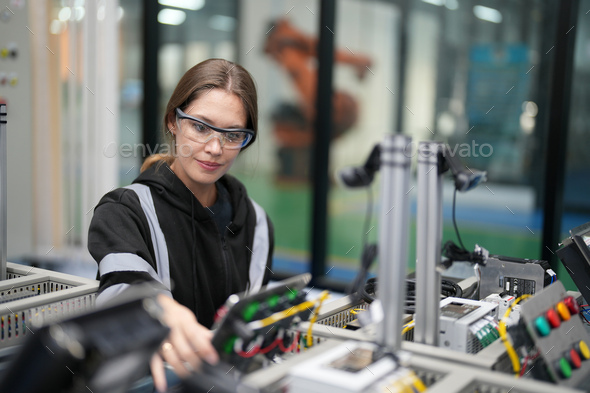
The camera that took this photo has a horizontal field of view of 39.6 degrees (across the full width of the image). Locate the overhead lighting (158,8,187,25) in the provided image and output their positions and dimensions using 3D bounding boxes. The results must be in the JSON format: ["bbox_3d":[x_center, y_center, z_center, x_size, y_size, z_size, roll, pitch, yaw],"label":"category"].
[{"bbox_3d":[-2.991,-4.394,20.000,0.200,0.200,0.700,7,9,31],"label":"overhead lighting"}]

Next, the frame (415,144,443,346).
[{"bbox_3d":[0.207,0.088,1.263,0.030,0.346,0.030,5,11,29],"label":"frame"}]

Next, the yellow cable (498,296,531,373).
[{"bbox_3d":[0.324,0.205,1.210,0.046,0.112,0.060,4,10,11],"label":"yellow cable"}]

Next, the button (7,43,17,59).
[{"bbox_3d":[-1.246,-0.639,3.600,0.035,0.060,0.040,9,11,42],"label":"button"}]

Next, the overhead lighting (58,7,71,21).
[{"bbox_3d":[-5.627,-4.468,20.000,0.260,0.200,0.280,7,9,30],"label":"overhead lighting"}]

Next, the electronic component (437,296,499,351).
[{"bbox_3d":[0.271,0.229,1.368,0.088,0.080,0.150,7,9,30],"label":"electronic component"}]

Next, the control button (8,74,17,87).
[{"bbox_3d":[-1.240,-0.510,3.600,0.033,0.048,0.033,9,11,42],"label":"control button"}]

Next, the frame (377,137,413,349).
[{"bbox_3d":[0.130,0.080,1.078,0.030,0.320,0.030,6,11,29],"label":"frame"}]

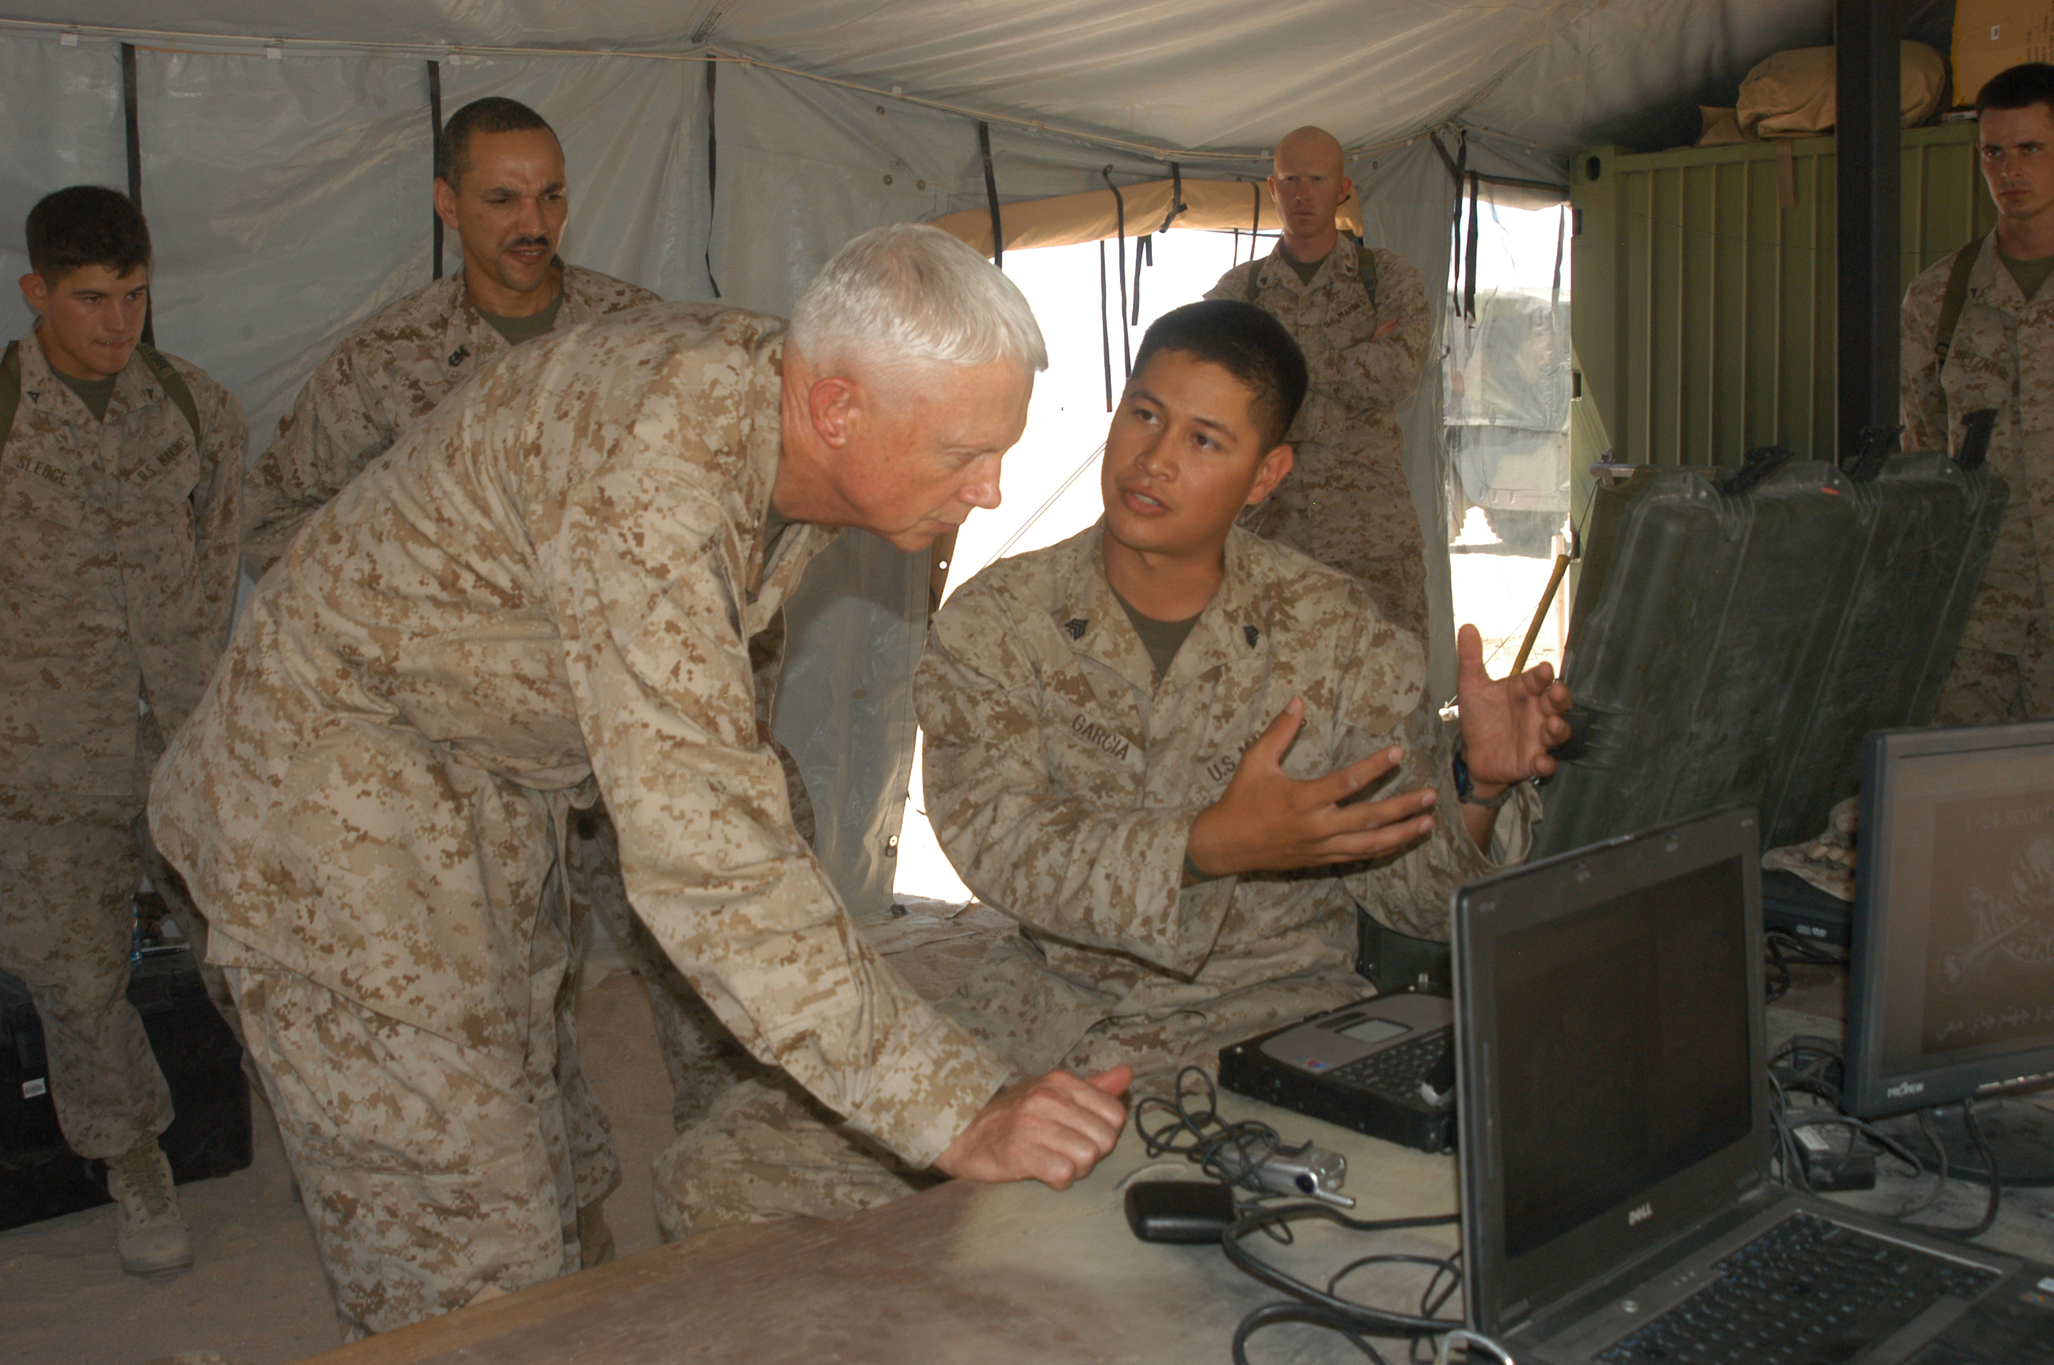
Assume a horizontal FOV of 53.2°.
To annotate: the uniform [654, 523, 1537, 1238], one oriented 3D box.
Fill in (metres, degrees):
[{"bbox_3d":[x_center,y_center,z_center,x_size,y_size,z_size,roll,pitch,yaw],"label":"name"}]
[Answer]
[{"bbox_3d":[0.120,0.418,2.112,0.780,1.130,0.640,3,9,25],"label":"uniform"}]

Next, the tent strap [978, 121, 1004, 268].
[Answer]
[{"bbox_3d":[-0.091,-1.219,5.177,0.033,0.386,0.020,-6,8,1],"label":"tent strap"}]

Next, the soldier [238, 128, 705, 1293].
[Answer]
[{"bbox_3d":[-0.701,0.087,2.932,0.670,1.790,0.420,-4,9,-22],"label":"soldier"}]

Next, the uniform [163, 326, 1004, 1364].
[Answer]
[{"bbox_3d":[-0.394,0.352,1.827,0.800,1.320,0.560,0,8,8],"label":"uniform"}]

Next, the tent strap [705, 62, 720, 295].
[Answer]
[{"bbox_3d":[-0.690,-1.100,4.500,0.030,0.520,0.015,-4,9,-23],"label":"tent strap"}]

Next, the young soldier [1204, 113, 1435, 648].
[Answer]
[{"bbox_3d":[0.634,-0.187,4.443,0.520,1.860,0.360,0,8,8],"label":"young soldier"}]

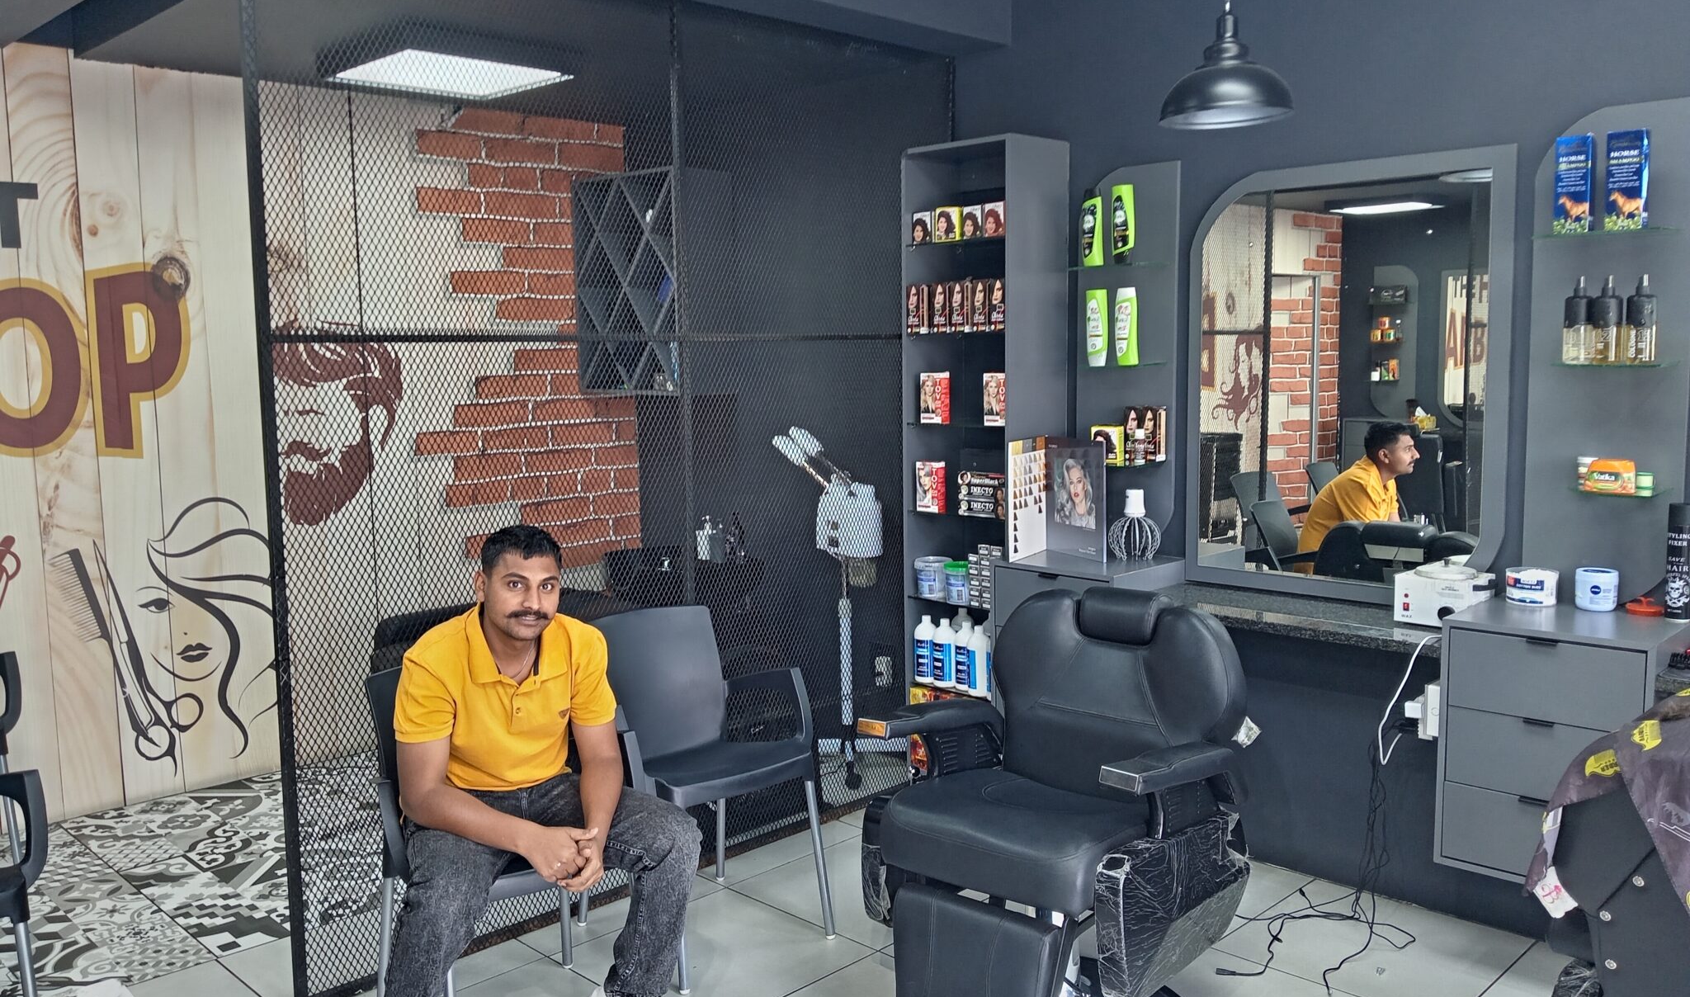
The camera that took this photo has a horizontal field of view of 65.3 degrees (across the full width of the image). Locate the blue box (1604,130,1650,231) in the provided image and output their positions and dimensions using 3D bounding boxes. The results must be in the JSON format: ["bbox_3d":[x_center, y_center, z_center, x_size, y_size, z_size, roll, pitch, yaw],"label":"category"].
[{"bbox_3d":[1.743,-0.707,2.933,0.075,0.217,0.045,5,9,43],"label":"blue box"}]

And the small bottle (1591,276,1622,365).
[{"bbox_3d":[1.737,-0.406,2.996,0.058,0.197,0.058,4,8,37],"label":"small bottle"}]

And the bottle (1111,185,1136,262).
[{"bbox_3d":[0.835,-0.821,3.946,0.073,0.232,0.046,5,9,44],"label":"bottle"}]

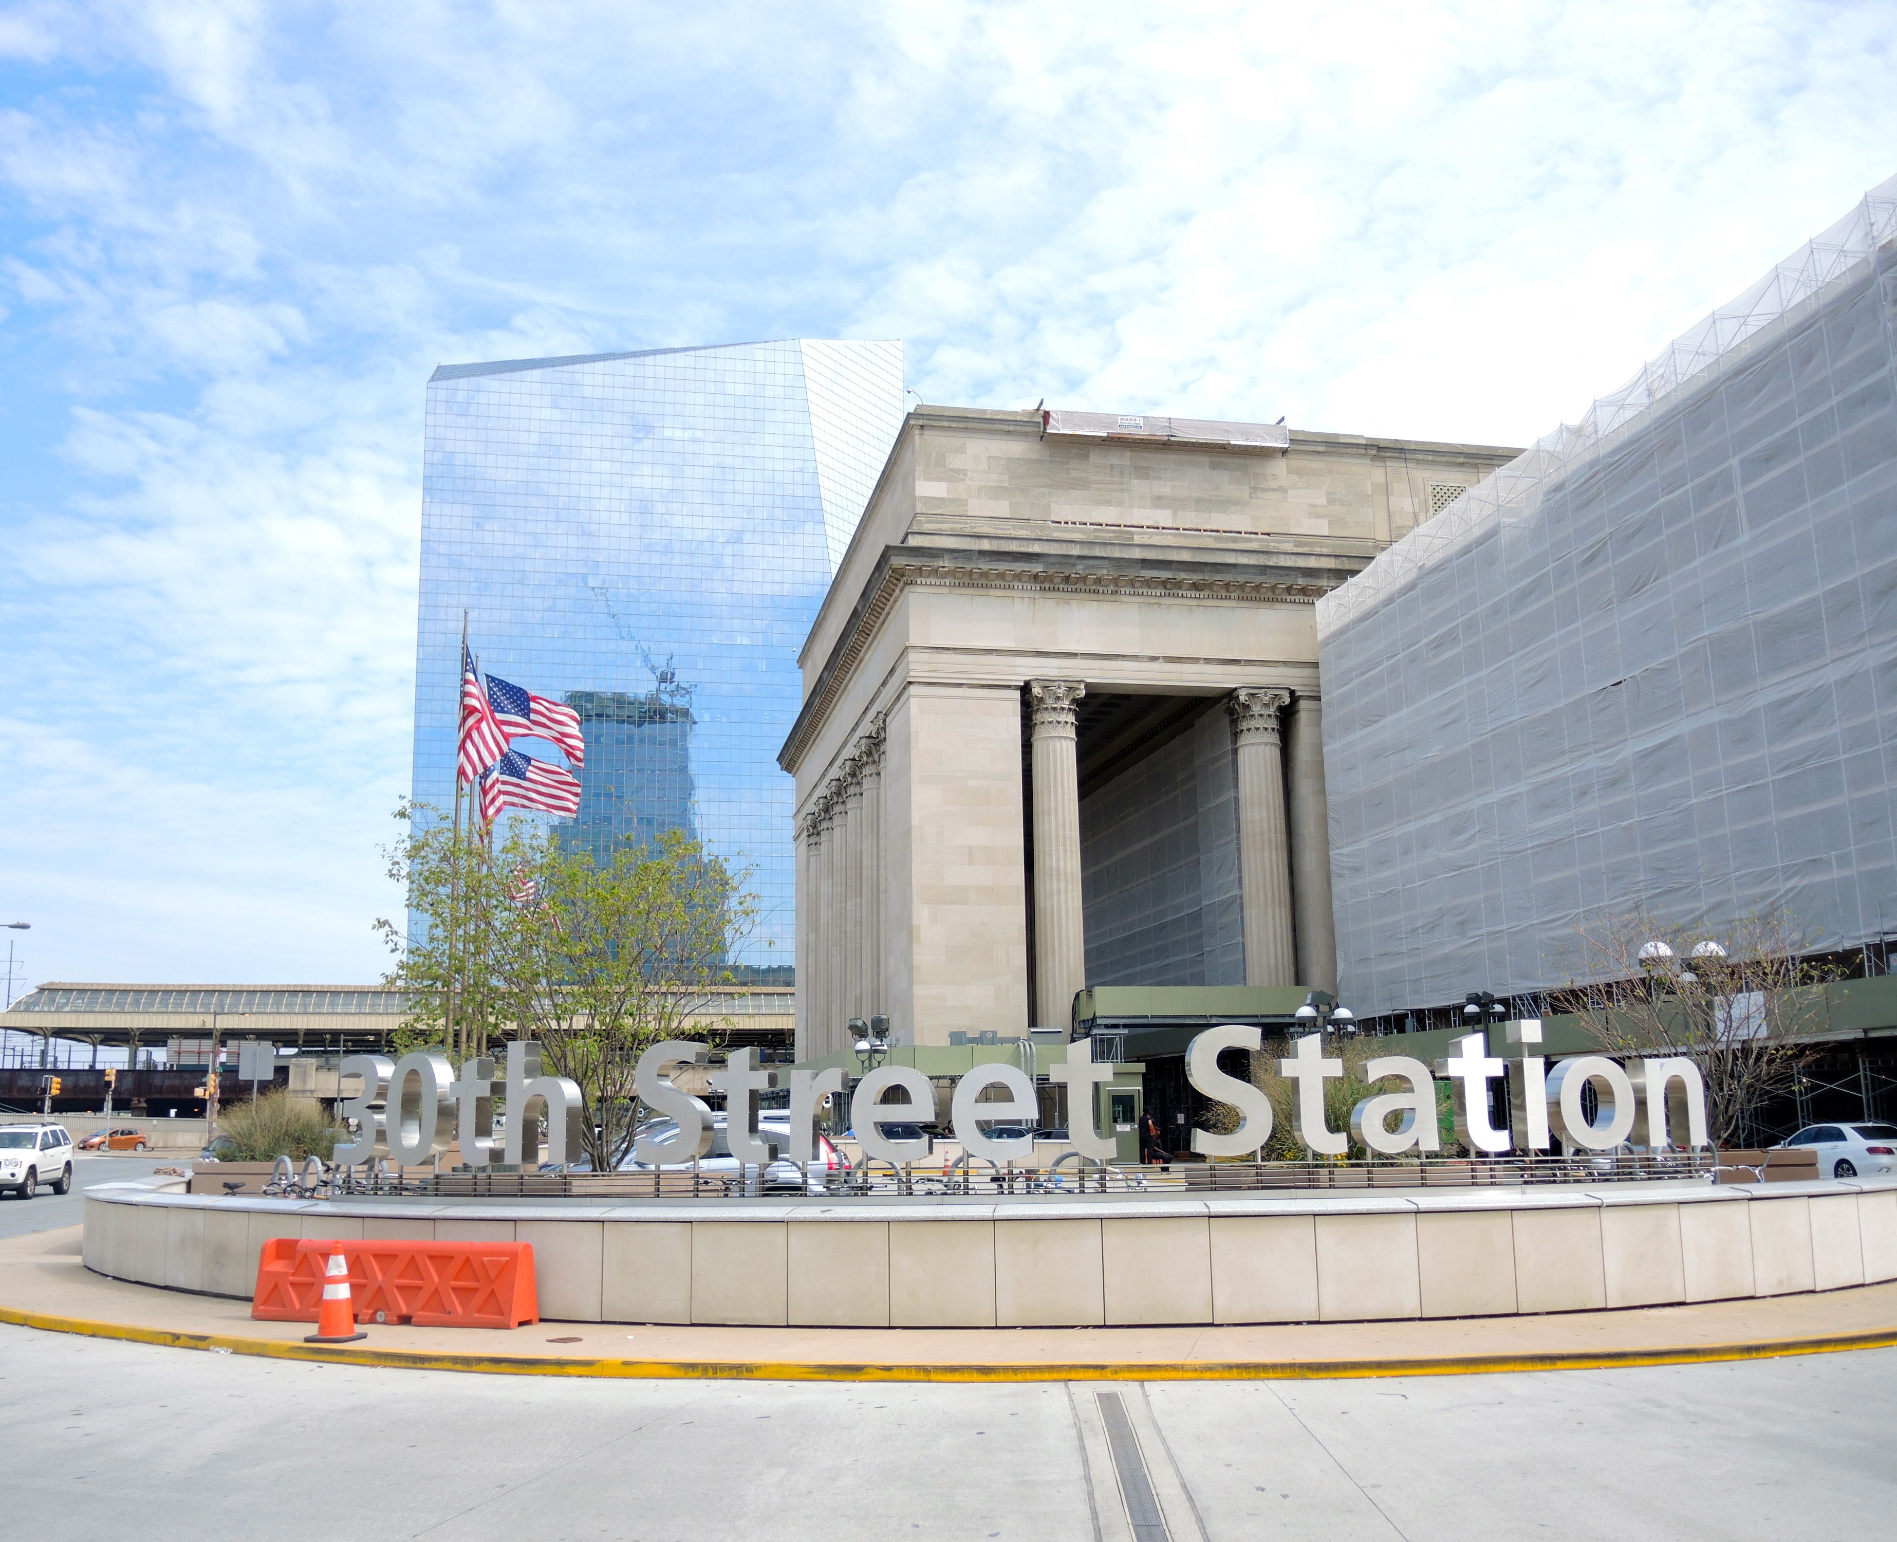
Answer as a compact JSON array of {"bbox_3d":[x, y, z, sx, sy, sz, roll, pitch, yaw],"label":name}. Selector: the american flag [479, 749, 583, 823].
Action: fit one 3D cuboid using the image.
[{"bbox_3d":[-13.712,0.501,54.605,3.258,2.476,0.800,-1,-12,0],"label":"american flag"}]

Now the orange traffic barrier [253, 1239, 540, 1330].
[{"bbox_3d":[-4.485,4.155,13.541,2.548,0.620,0.380,-5,-13,21],"label":"orange traffic barrier"}]

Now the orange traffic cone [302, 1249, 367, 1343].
[{"bbox_3d":[-4.561,3.889,12.466,0.360,0.700,0.360,4,-13,-20],"label":"orange traffic cone"}]

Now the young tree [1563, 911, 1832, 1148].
[{"bbox_3d":[13.016,4.551,28.644,4.426,4.264,4.300,-6,-13,23],"label":"young tree"}]

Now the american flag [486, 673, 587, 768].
[{"bbox_3d":[-11.670,-1.436,46.832,2.737,2.770,0.800,-1,-12,0],"label":"american flag"}]

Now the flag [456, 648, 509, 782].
[{"bbox_3d":[-12.097,-1.483,43.266,1.338,3.702,0.800,-1,-12,0],"label":"flag"}]

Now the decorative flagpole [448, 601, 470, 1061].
[{"bbox_3d":[-12.502,3.098,42.302,0.200,14.945,0.200,2,-12,-12],"label":"decorative flagpole"}]

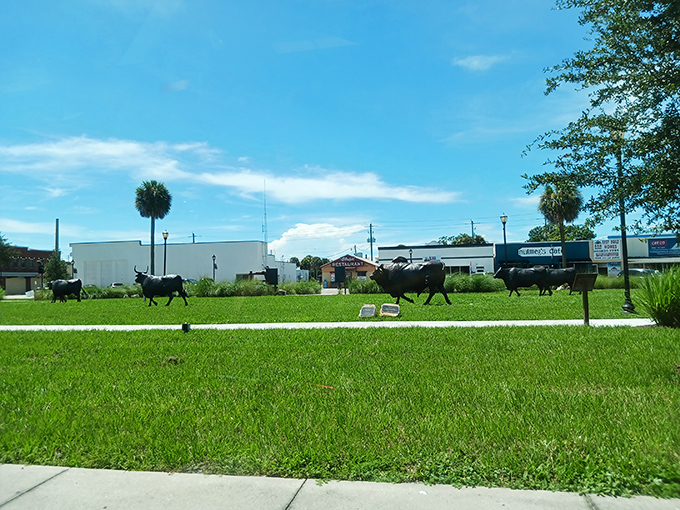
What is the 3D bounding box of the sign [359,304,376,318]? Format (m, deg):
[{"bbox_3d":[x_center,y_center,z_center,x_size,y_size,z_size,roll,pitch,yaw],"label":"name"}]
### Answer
[{"bbox_3d":[0.744,1.487,14.100,0.460,0.320,0.380,-2,-2,15],"label":"sign"}]

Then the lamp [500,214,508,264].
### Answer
[{"bbox_3d":[10.141,-0.282,32.500,0.450,4.600,0.450,-2,-2,11],"label":"lamp"}]

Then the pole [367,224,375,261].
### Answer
[{"bbox_3d":[5.923,-0.703,103.000,2.000,10.300,0.600,-2,-2,11],"label":"pole"}]

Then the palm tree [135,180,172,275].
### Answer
[{"bbox_3d":[-13.537,-1.394,38.500,2.750,8.400,2.750,-2,-2,11],"label":"palm tree"}]

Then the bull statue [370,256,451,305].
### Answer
[{"bbox_3d":[2.552,0.930,19.200,2.750,1.680,0.800,-2,-2,14],"label":"bull statue"}]

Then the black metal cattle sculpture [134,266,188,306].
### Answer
[{"bbox_3d":[-7.484,1.298,22.300,2.150,1.650,0.800,-2,-2,14],"label":"black metal cattle sculpture"}]

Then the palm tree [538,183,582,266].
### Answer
[{"bbox_3d":[14.408,-1.374,34.500,3.000,6.700,3.000,-2,-2,11],"label":"palm tree"}]

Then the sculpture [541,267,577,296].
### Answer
[{"bbox_3d":[9.382,1.096,23.200,2.150,1.270,0.650,-2,-2,11],"label":"sculpture"}]

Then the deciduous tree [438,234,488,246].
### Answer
[{"bbox_3d":[24.216,-0.077,104.000,9.500,8.200,9.000,-2,-2,11],"label":"deciduous tree"}]

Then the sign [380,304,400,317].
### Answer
[{"bbox_3d":[1.342,1.483,14.100,0.530,0.300,0.380,-2,-2,10],"label":"sign"}]

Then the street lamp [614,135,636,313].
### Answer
[{"bbox_3d":[7.146,-0.841,13.300,0.450,4.600,0.450,-2,-2,11],"label":"street lamp"}]

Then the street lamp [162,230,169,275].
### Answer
[{"bbox_3d":[-12.666,0.486,38.500,0.450,4.600,0.450,-2,-2,11],"label":"street lamp"}]

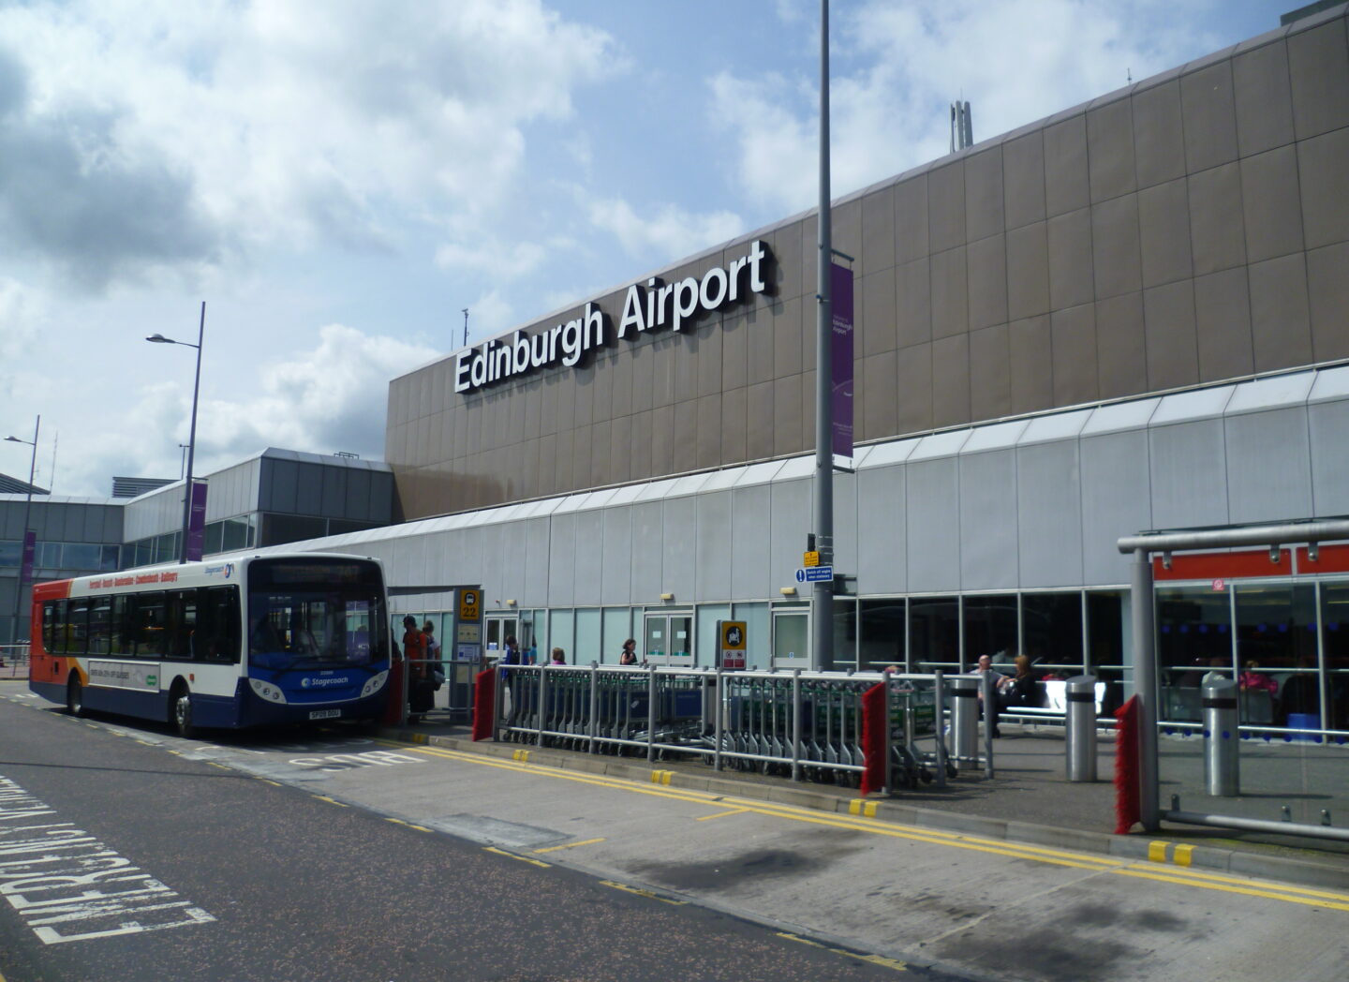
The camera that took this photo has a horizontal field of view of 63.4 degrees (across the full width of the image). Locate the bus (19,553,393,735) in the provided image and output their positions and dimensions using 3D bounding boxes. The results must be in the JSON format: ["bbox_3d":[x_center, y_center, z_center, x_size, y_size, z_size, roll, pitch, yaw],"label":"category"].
[{"bbox_3d":[-9.596,3.030,21.407,2.500,2.900,12.100,9,-12,-42],"label":"bus"}]

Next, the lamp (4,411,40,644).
[{"bbox_3d":[-35.304,2.540,57.695,1.950,13.400,0.400,9,-11,-40],"label":"lamp"}]

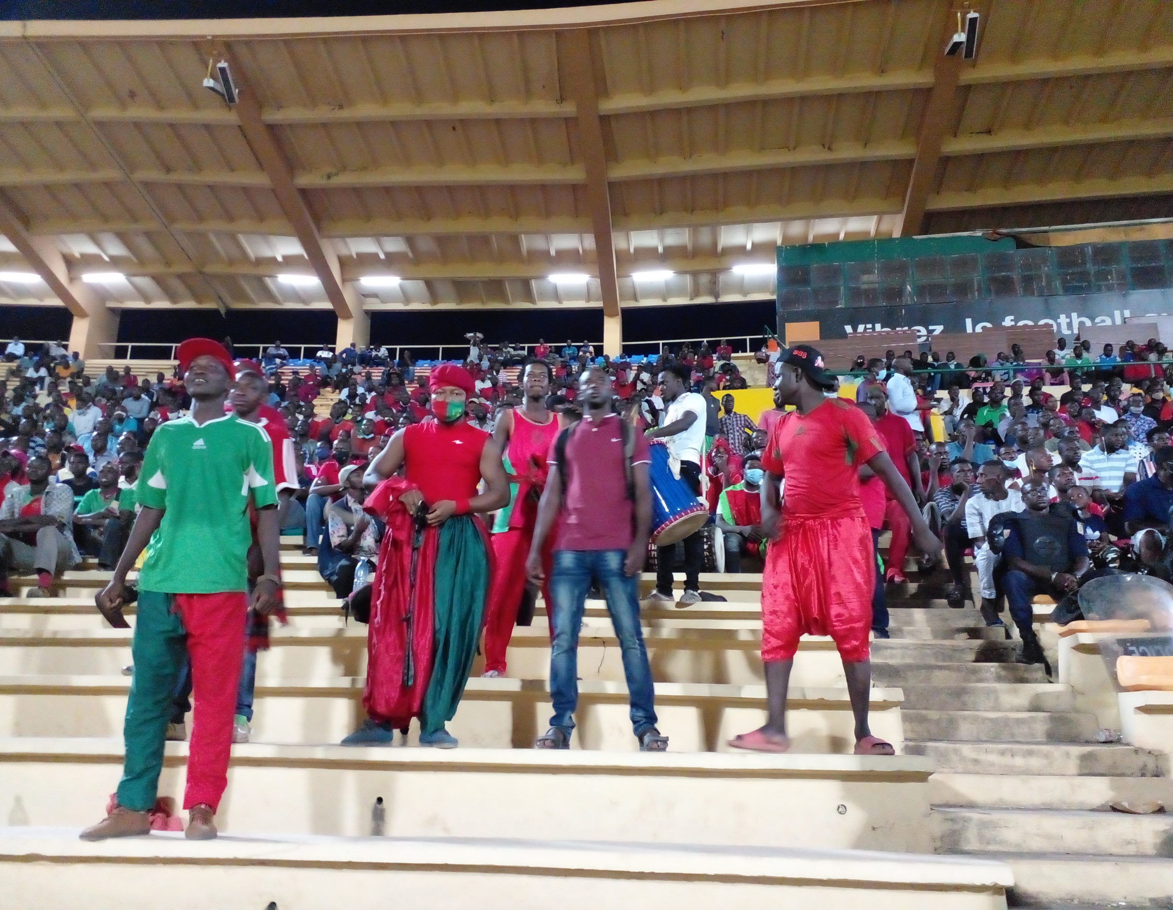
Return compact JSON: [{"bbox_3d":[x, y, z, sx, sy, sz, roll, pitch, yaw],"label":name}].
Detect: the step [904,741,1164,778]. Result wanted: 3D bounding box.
[{"bbox_3d":[2.129,1.502,4.650,1.205,0.150,0.360,-1,-16,5],"label":"step"}]

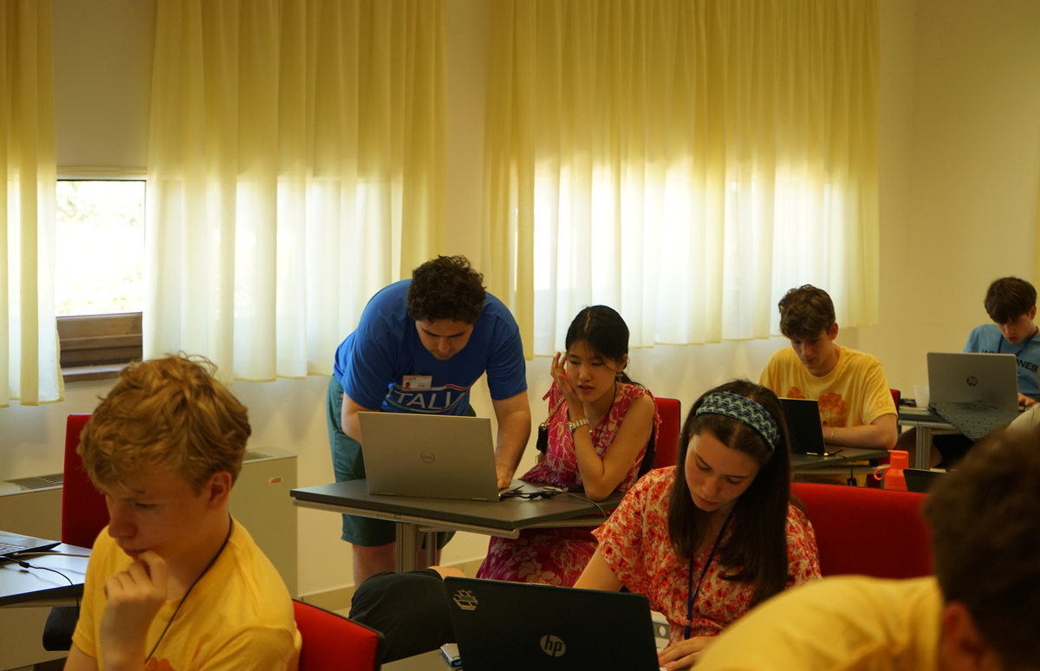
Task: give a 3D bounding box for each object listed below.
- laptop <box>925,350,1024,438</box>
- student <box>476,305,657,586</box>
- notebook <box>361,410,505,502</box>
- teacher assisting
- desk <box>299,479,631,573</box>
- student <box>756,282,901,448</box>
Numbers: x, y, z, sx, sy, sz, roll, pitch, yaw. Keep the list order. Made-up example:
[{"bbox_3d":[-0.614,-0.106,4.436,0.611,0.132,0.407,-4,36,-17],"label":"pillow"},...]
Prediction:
[{"bbox_3d":[1.665,0.153,7.026,0.318,0.220,0.298,2,4,24],"label":"laptop"},{"bbox_3d":[0.165,0.519,5.197,0.460,1.210,0.740,3,5,40],"label":"student"},{"bbox_3d":[-0.192,0.291,4.947,0.351,0.230,0.303,1,4,18],"label":"notebook"},{"bbox_3d":[-0.260,0.445,5.361,0.580,1.335,0.830,0,4,-7],"label":"teacher assisting"},{"bbox_3d":[-0.134,0.771,4.991,0.750,0.735,0.527,3,5,40],"label":"desk"},{"bbox_3d":[0.857,0.459,5.997,0.500,1.220,0.800,4,5,44],"label":"student"}]

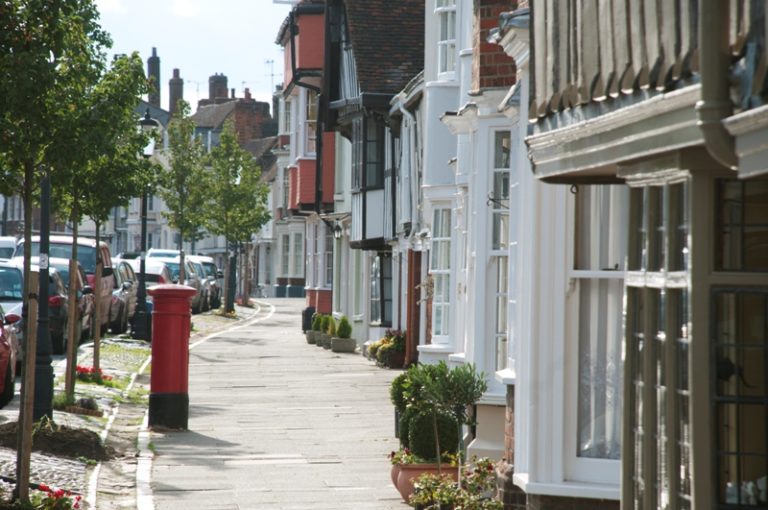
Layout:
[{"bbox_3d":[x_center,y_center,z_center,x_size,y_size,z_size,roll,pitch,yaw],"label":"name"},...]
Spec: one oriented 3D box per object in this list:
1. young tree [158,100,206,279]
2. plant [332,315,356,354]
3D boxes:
[{"bbox_3d":[-4.831,-1.024,96.000,1.250,5.500,1.250,1,0,0],"label":"young tree"},{"bbox_3d":[-0.683,1.324,67.200,0.420,0.640,0.400,1,0,17],"label":"plant"}]

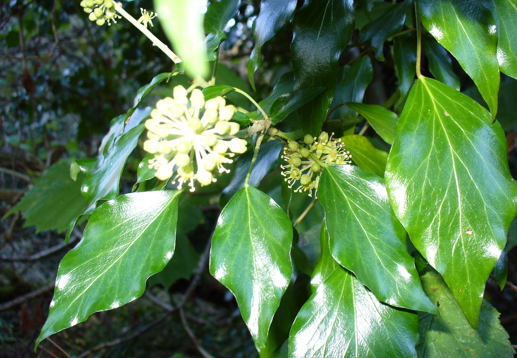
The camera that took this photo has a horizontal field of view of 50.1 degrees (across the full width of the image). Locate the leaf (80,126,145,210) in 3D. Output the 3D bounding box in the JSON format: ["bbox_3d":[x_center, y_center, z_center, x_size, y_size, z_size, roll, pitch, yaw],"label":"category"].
[{"bbox_3d":[-0.079,-0.006,0.297,0.012,0.062,0.036,37,-5,-40],"label":"leaf"}]

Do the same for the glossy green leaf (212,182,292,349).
[{"bbox_3d":[-0.003,0.042,0.262,0.039,0.077,0.015,-6,-10,-1],"label":"glossy green leaf"}]

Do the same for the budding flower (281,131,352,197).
[{"bbox_3d":[0.032,-0.008,0.300,0.038,0.036,0.036,-2,16,-6],"label":"budding flower"}]

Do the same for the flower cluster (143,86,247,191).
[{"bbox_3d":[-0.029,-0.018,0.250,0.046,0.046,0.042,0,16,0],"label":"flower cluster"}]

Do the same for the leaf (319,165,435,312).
[{"bbox_3d":[0.059,0.030,0.277,0.042,0.090,0.016,-35,-11,-13],"label":"leaf"}]

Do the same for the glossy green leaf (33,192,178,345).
[{"bbox_3d":[-0.069,0.042,0.256,0.045,0.096,0.017,40,-9,13],"label":"glossy green leaf"}]

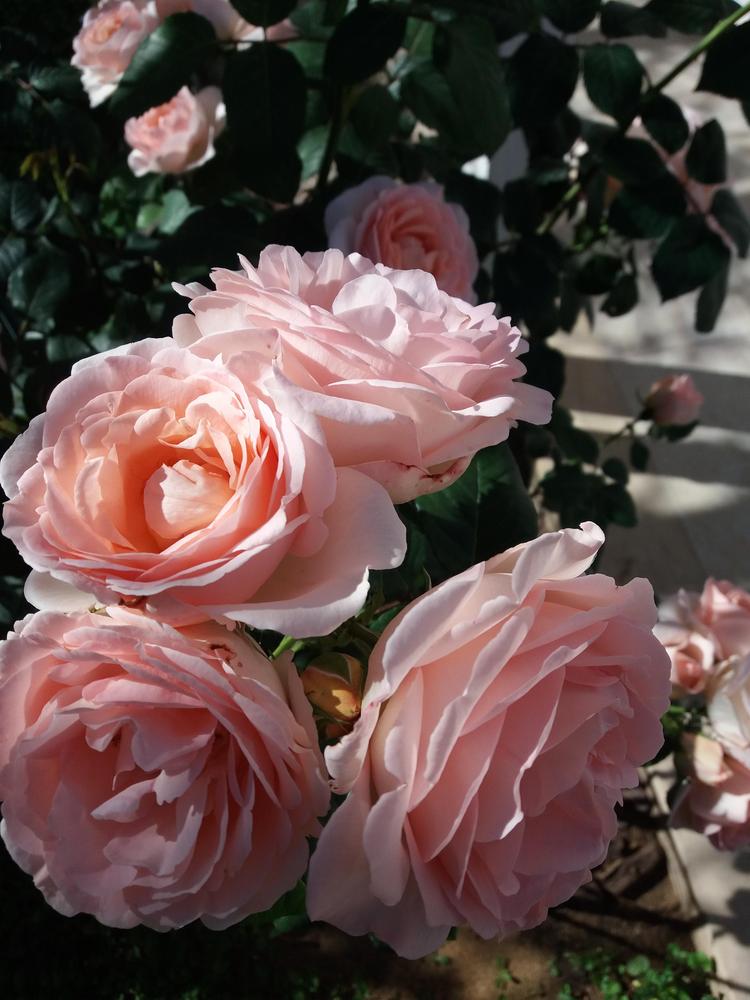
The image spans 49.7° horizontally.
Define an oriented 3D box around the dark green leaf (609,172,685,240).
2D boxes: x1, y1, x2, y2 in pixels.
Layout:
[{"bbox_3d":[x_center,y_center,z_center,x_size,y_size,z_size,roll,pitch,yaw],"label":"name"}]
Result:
[{"bbox_3d":[0.165,-0.178,0.490,0.046,0.012,0.035,27,55,13],"label":"dark green leaf"}]

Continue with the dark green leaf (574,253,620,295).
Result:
[{"bbox_3d":[0.171,-0.174,0.620,0.037,0.012,0.031,-29,79,7],"label":"dark green leaf"}]

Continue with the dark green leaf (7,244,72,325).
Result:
[{"bbox_3d":[-0.257,-0.165,0.620,0.051,0.012,0.066,15,79,-14],"label":"dark green leaf"}]

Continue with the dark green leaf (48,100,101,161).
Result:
[{"bbox_3d":[-0.253,-0.311,0.680,0.044,0.050,0.012,-18,4,-14],"label":"dark green leaf"}]

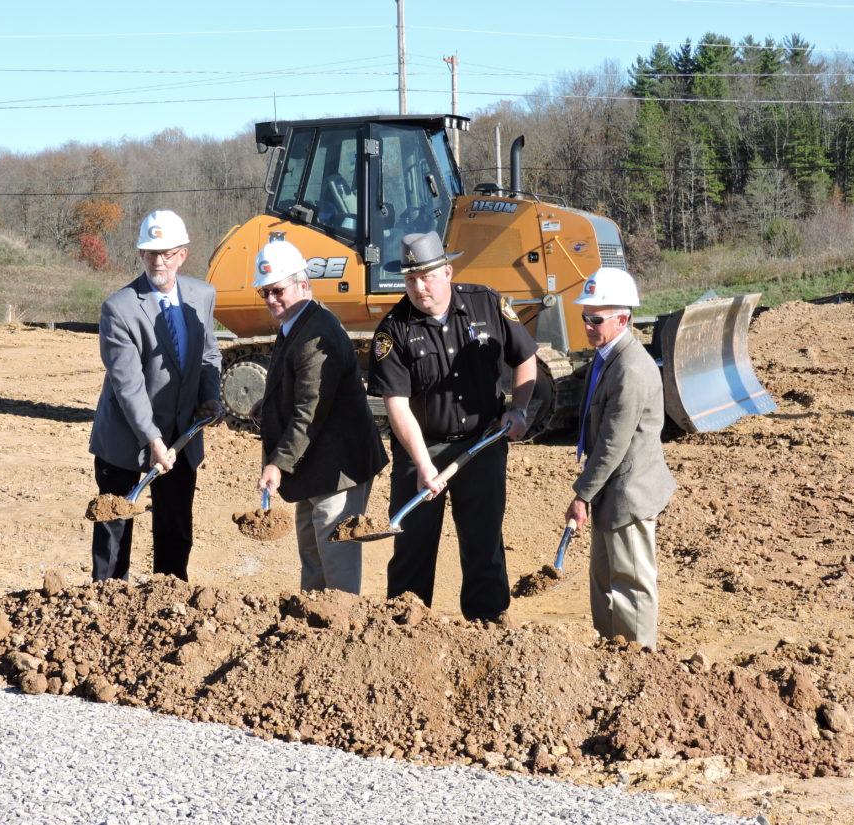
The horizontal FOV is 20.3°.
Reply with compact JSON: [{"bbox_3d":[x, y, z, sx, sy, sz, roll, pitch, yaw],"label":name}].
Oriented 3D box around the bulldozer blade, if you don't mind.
[{"bbox_3d":[2.695,-0.472,22.446,0.600,1.150,2.950,1,5,22],"label":"bulldozer blade"}]

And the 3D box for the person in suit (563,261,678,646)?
[{"bbox_3d":[0.849,0.214,10.400,0.460,1.700,0.500,-3,5,-28],"label":"person in suit"}]

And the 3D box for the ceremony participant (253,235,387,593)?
[{"bbox_3d":[-0.510,0.038,11.300,0.560,1.730,0.550,-3,5,-31],"label":"ceremony participant"}]

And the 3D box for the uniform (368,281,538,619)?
[{"bbox_3d":[0.117,0.174,10.900,0.770,1.530,0.420,-1,4,2],"label":"uniform"}]

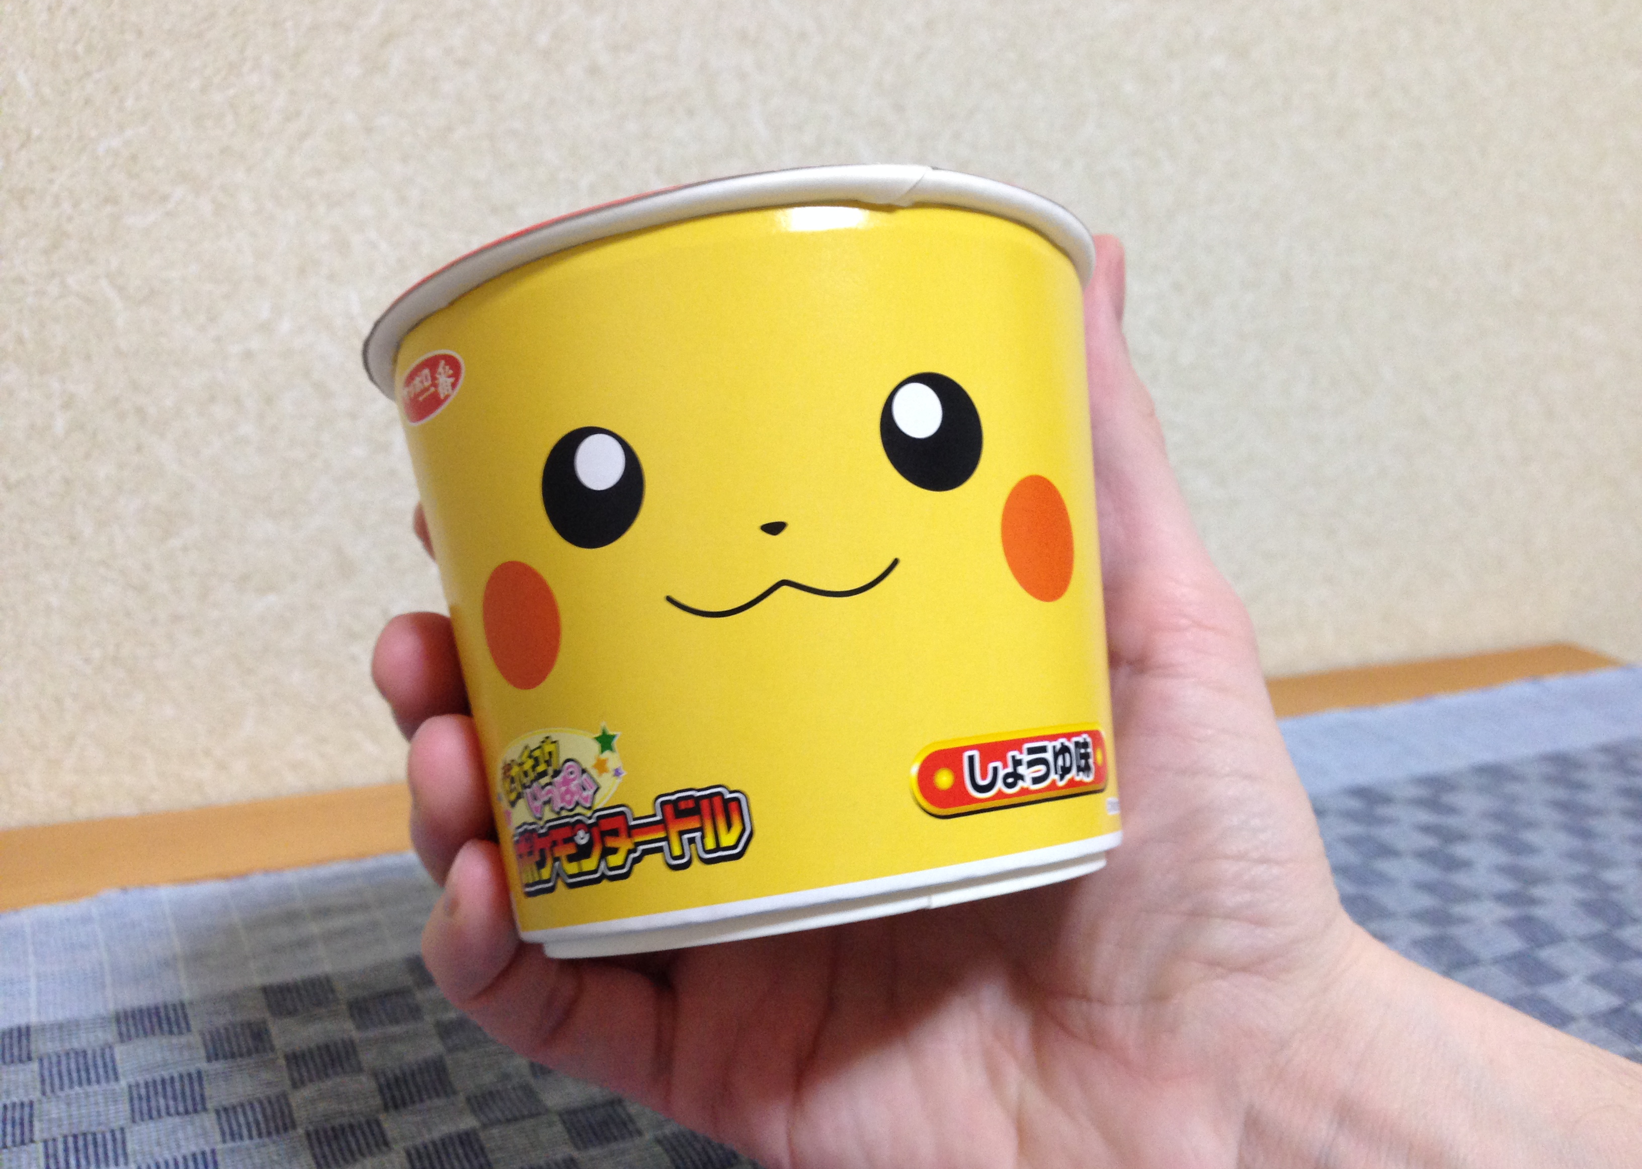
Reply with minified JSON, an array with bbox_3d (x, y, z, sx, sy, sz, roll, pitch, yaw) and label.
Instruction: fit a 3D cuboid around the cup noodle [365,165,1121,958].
[{"bbox_3d":[-0.005,0.003,0.204,0.096,0.079,0.096,-9,-9,-2],"label":"cup noodle"}]

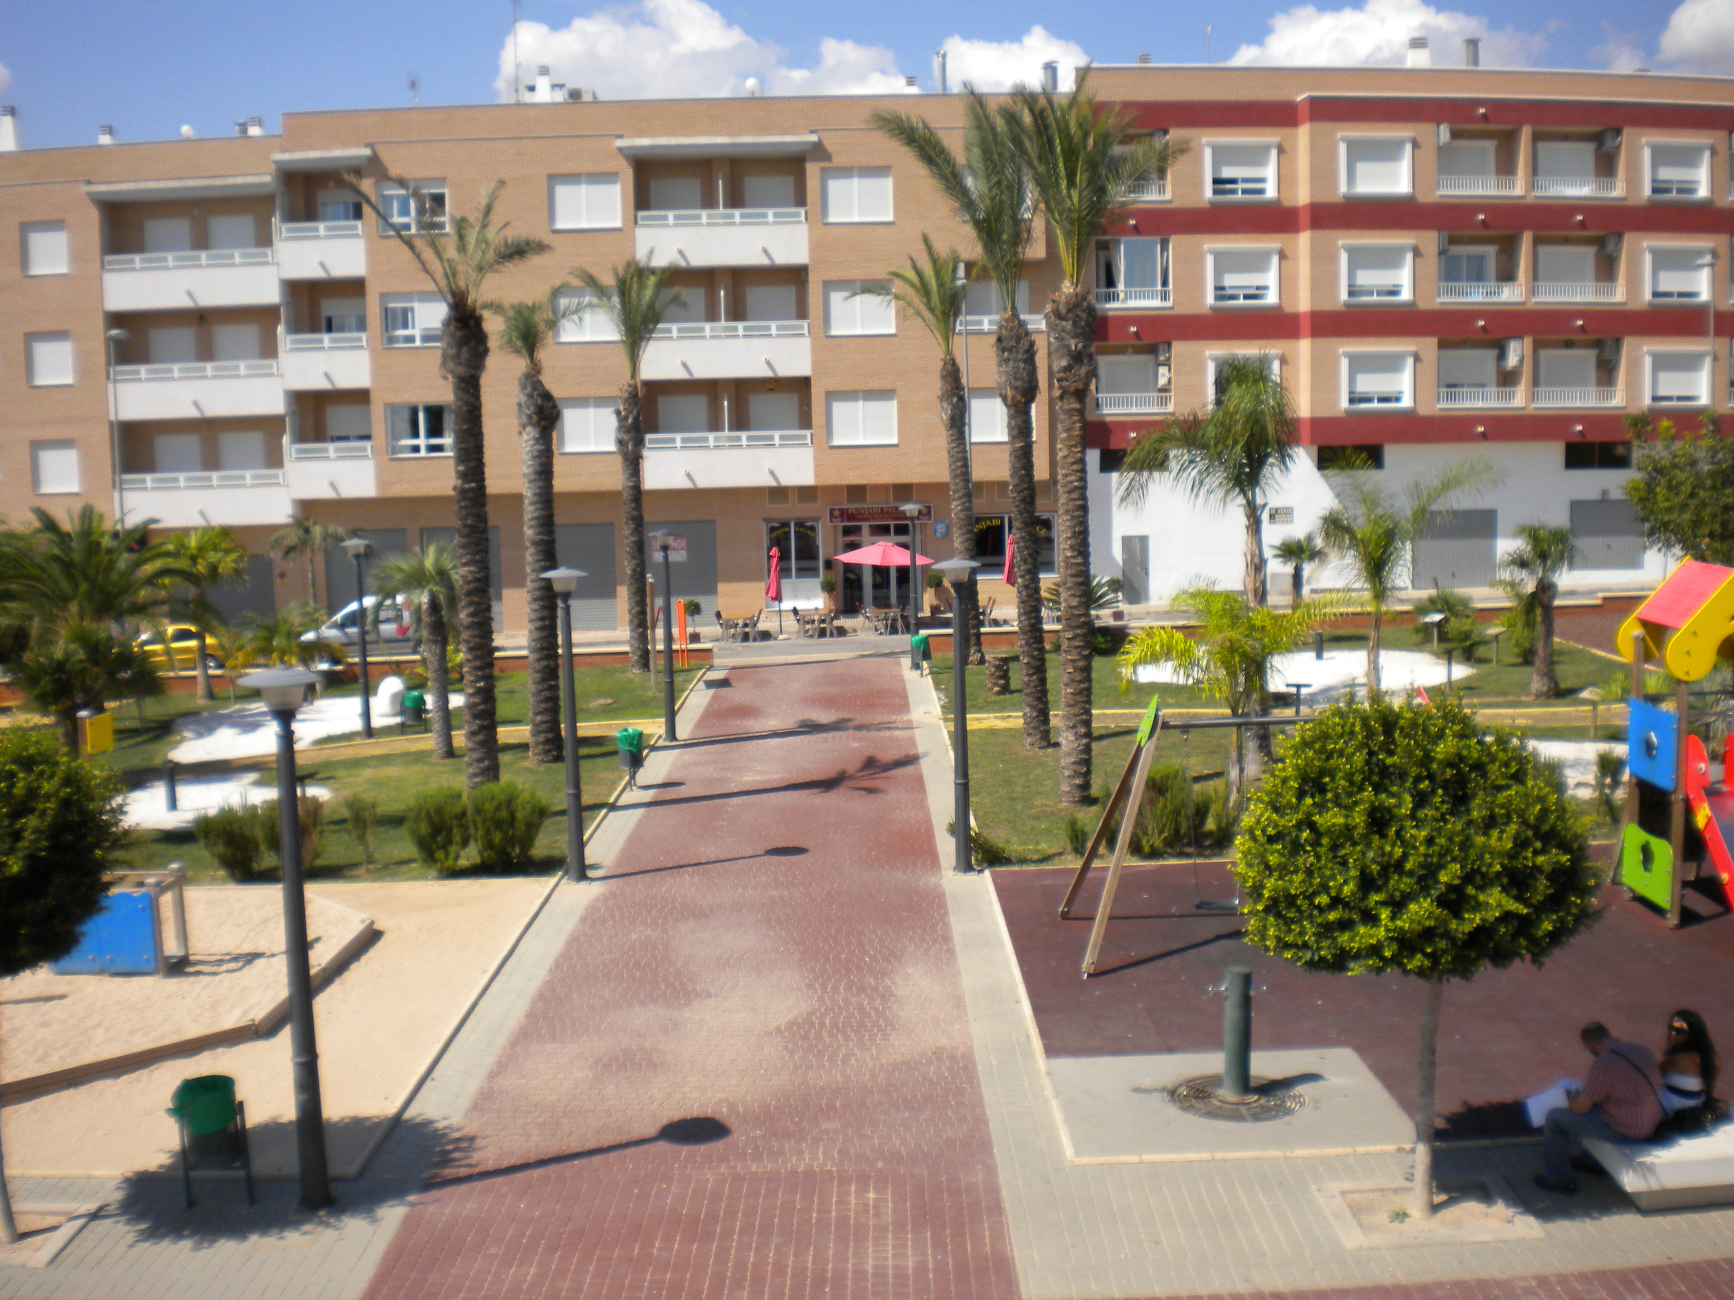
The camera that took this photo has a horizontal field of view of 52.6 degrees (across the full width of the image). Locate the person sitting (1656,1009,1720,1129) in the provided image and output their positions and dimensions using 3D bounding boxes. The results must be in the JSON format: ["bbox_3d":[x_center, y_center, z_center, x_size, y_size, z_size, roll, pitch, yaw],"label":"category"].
[{"bbox_3d":[5.503,3.027,12.075,0.750,1.180,0.500,4,8,38],"label":"person sitting"}]

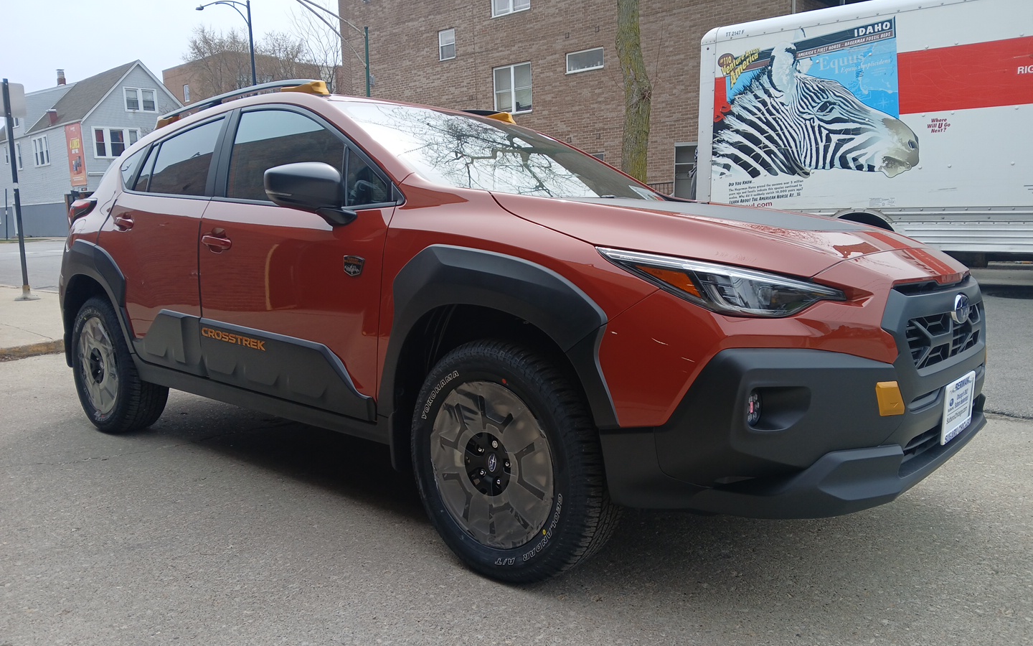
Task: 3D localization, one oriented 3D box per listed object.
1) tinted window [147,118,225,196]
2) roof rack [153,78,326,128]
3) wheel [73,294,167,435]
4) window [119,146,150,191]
[{"bbox_3d":[-1.513,-0.739,3.527,0.630,0.360,0.050,6,-10,43],"label":"tinted window"},{"bbox_3d":[-1.296,-0.985,3.502,1.500,0.110,0.080,5,9,40],"label":"roof rack"},{"bbox_3d":[-2.039,0.206,3.991,0.700,0.700,0.235,5,9,40],"label":"wheel"},{"bbox_3d":[-1.909,-0.771,3.871,0.050,0.240,0.340,19,-8,-42],"label":"window"}]

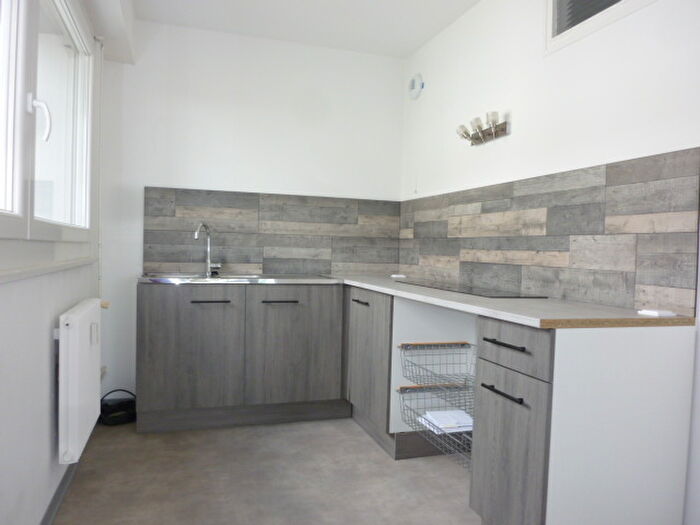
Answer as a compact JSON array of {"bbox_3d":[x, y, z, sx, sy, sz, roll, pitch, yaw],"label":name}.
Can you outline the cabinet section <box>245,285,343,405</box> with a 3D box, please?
[{"bbox_3d":[-0.431,0.488,3.367,0.594,0.720,0.574,1,1,-19],"label":"cabinet section"}]

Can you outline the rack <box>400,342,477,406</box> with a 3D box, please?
[{"bbox_3d":[0.579,0.530,2.337,0.435,0.182,0.735,1,2,-19],"label":"rack"}]

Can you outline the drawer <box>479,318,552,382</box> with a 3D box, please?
[{"bbox_3d":[0.720,0.282,1.745,0.460,0.151,0.392,1,2,-19],"label":"drawer"}]

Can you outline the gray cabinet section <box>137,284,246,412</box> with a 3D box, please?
[{"bbox_3d":[-0.992,0.478,3.172,0.594,0.720,0.574,1,1,-19],"label":"gray cabinet section"}]

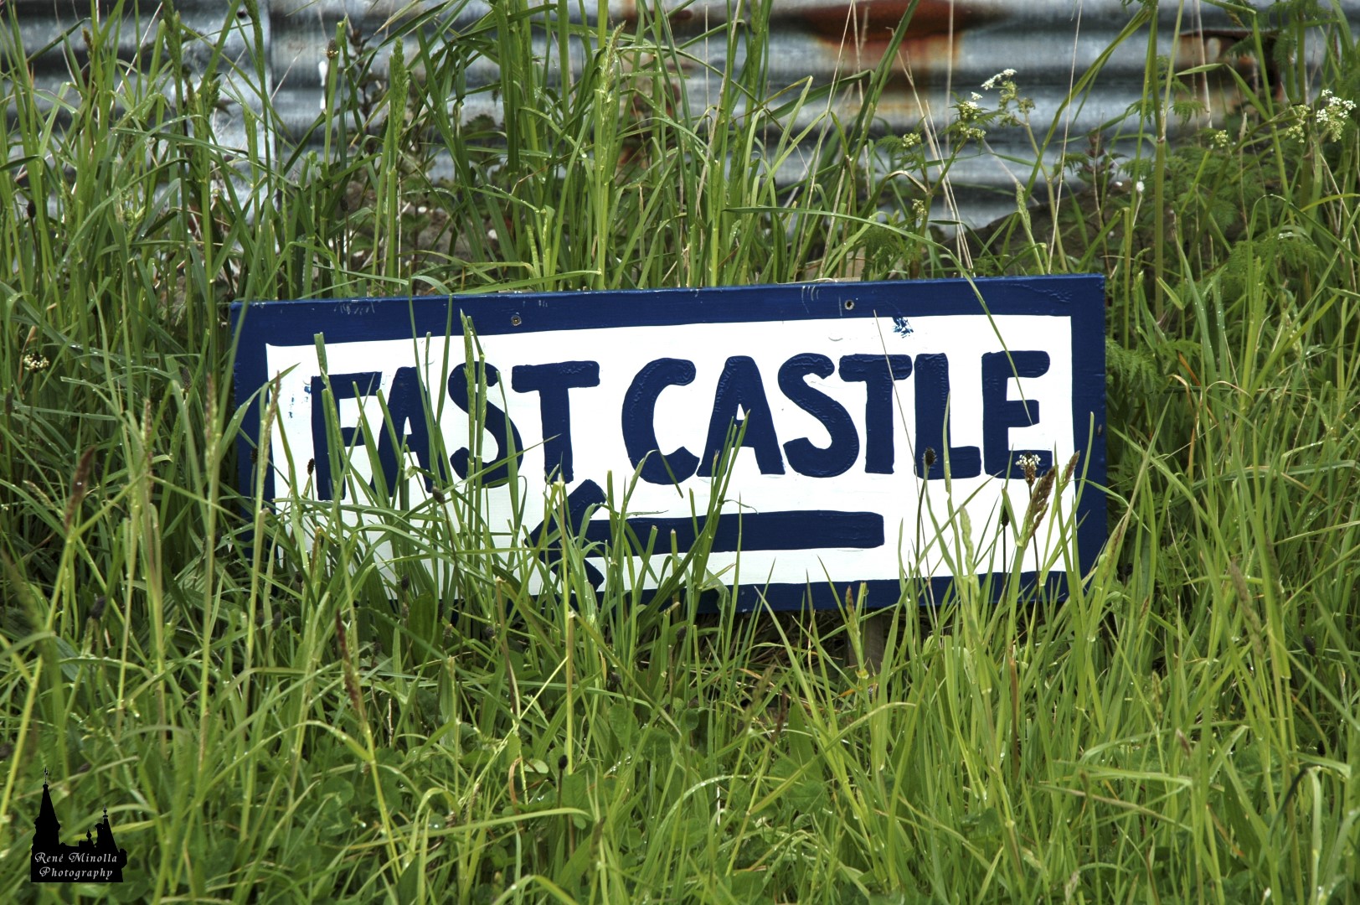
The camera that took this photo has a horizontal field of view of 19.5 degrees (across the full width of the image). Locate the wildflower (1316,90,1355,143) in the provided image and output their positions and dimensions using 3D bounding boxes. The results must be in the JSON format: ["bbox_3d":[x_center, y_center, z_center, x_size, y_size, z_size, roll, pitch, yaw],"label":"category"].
[{"bbox_3d":[0.781,-0.401,4.720,0.047,0.058,0.046,0,11,0],"label":"wildflower"}]

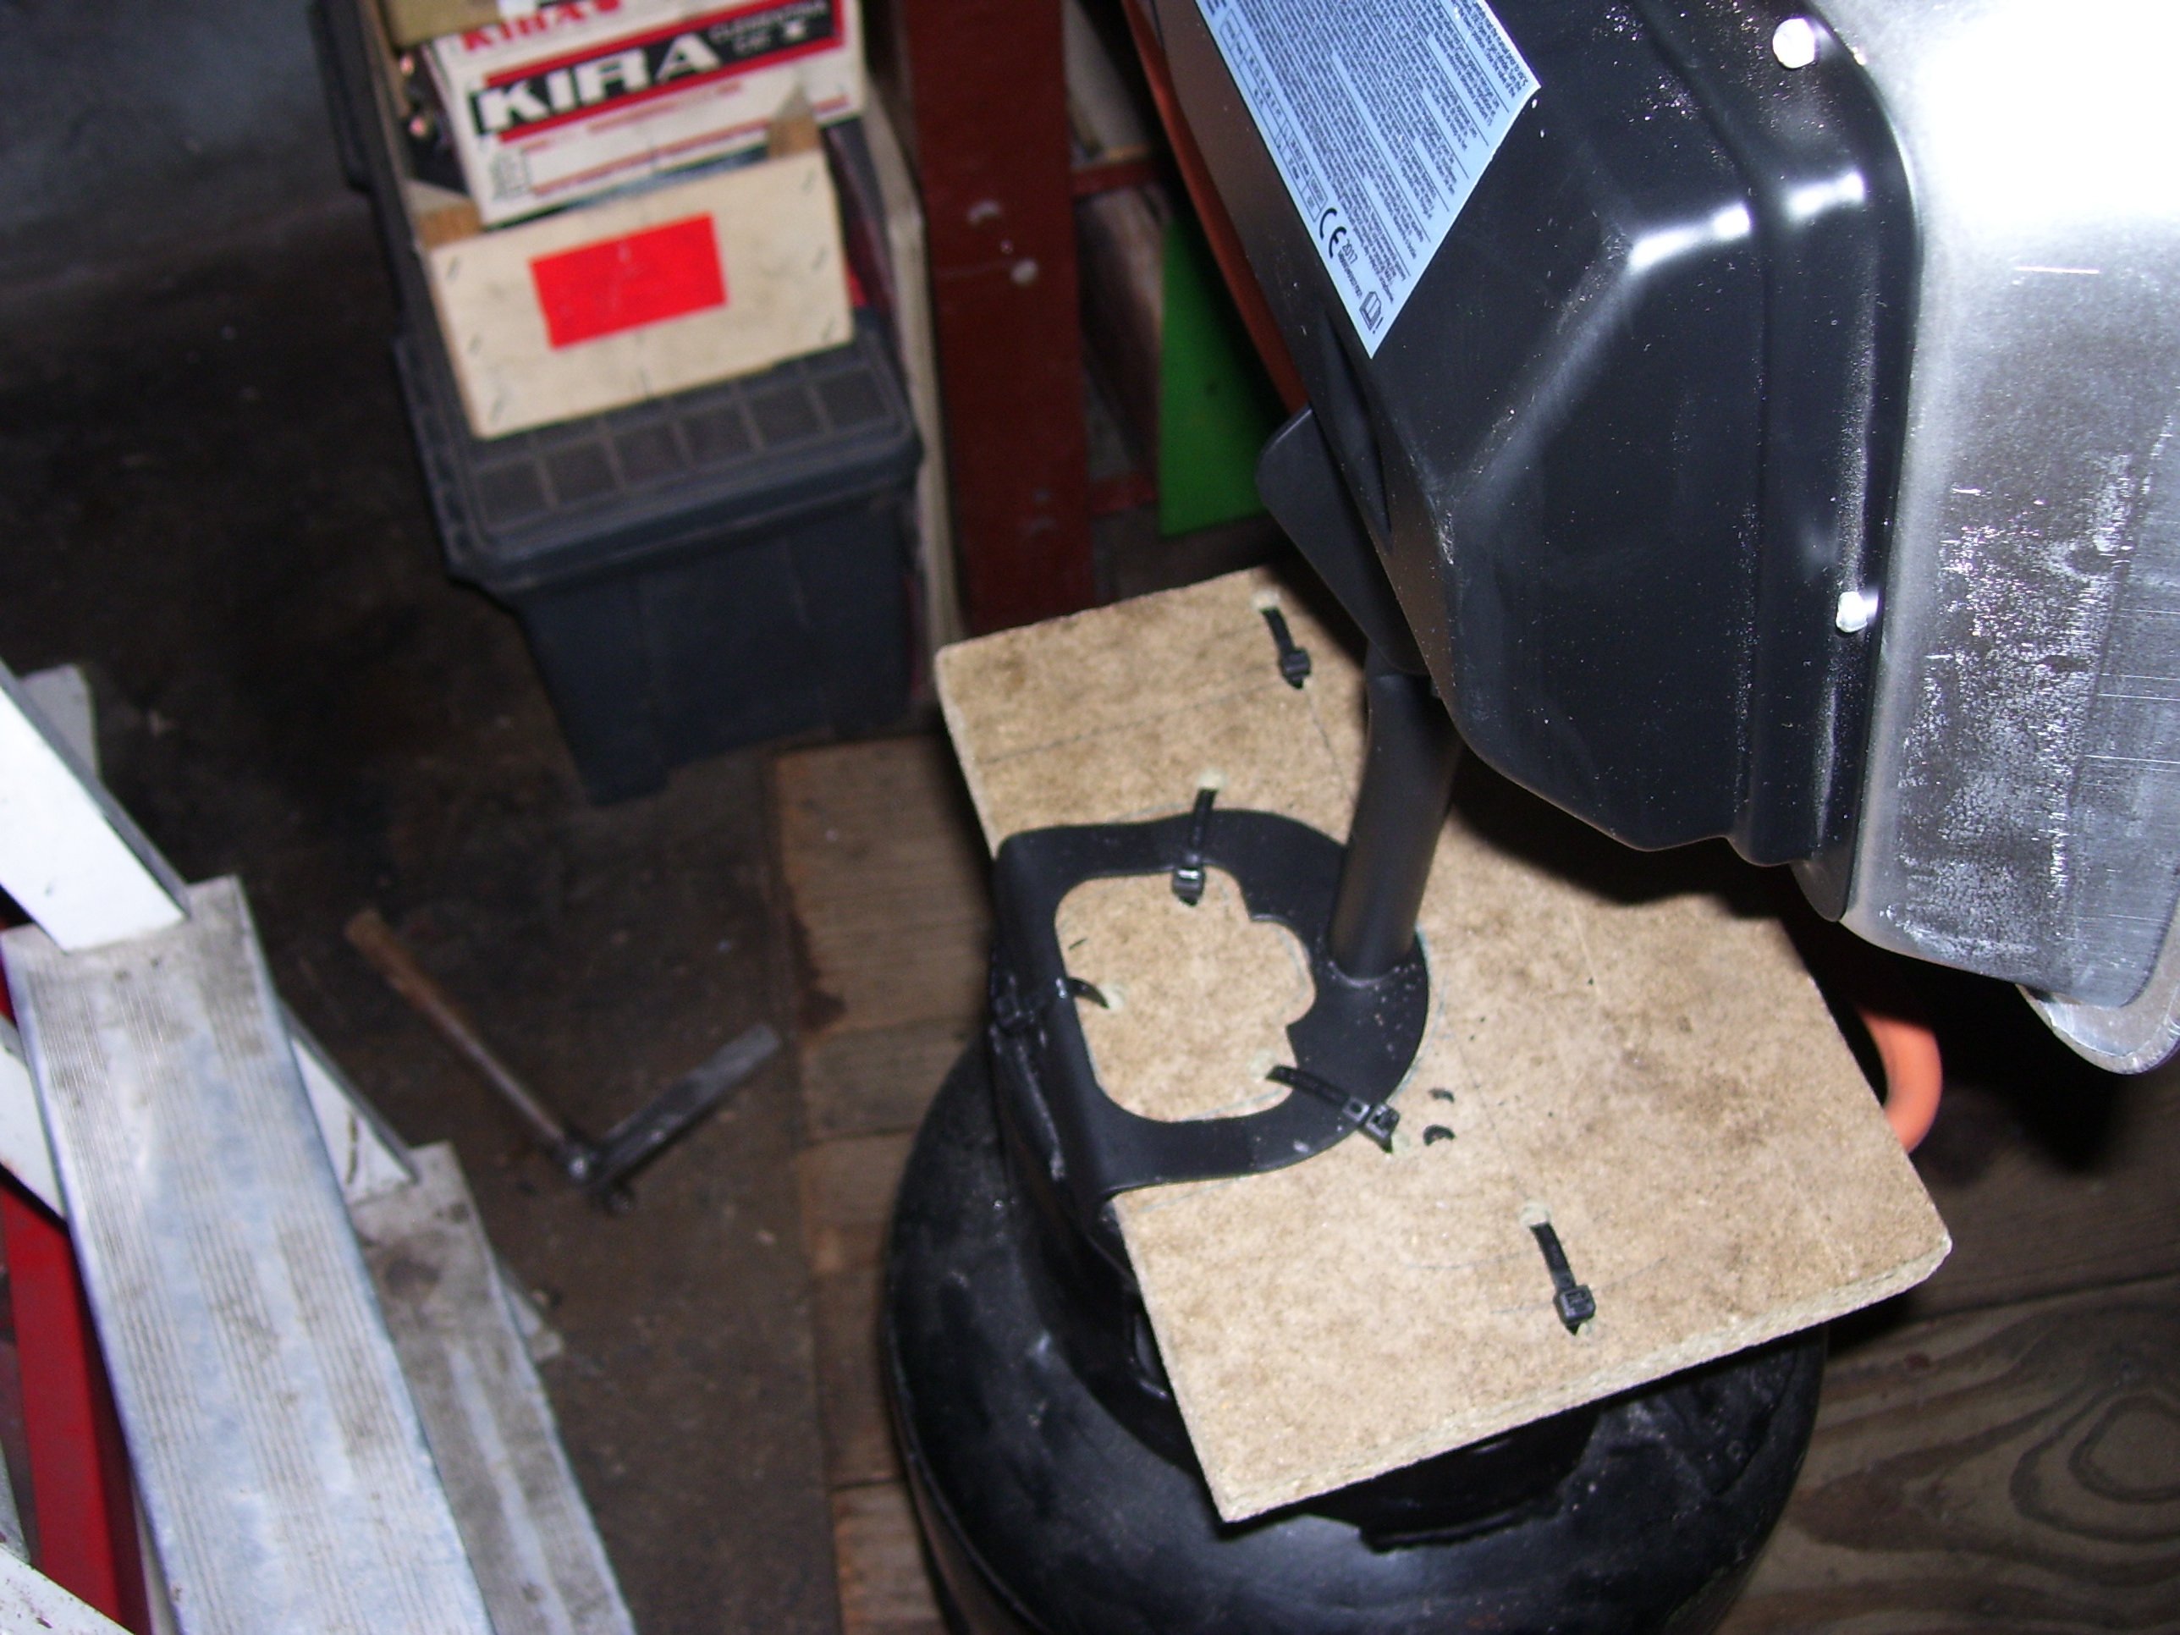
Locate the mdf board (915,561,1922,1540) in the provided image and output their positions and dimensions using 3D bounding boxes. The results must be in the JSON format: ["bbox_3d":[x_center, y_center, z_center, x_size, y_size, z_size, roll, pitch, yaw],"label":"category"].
[{"bbox_3d":[0.084,0.035,0.635,0.191,0.023,0.258,-16,58,-8],"label":"mdf board"}]

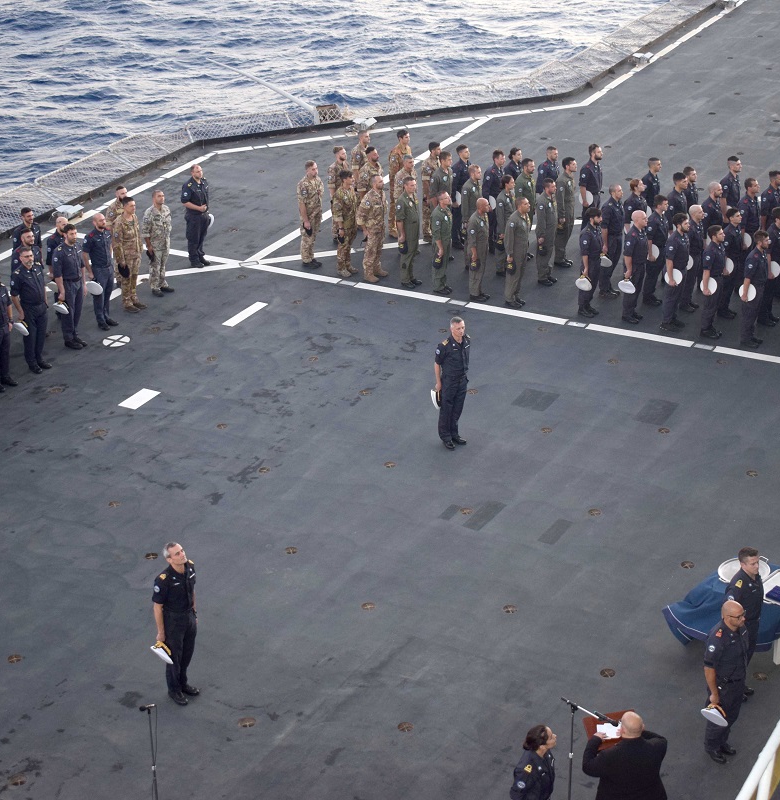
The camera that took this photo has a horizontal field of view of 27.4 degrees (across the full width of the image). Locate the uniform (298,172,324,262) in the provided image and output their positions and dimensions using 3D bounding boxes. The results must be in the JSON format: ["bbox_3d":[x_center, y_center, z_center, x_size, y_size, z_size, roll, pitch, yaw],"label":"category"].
[{"bbox_3d":[-1.348,-3.035,26.965,0.340,1.565,0.530,13,29,25],"label":"uniform"}]

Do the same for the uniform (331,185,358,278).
[{"bbox_3d":[-0.721,-2.806,26.480,0.340,1.557,0.530,13,29,25],"label":"uniform"}]

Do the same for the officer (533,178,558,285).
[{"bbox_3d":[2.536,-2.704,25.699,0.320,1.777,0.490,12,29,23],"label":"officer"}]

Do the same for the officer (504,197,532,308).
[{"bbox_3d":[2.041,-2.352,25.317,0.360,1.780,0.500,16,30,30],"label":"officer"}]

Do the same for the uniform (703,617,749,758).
[{"bbox_3d":[3.165,2.683,15.044,0.330,1.500,0.510,18,32,33],"label":"uniform"}]

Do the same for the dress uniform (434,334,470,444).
[{"bbox_3d":[0.820,-0.125,21.056,0.520,1.570,0.340,-17,30,-30],"label":"dress uniform"}]

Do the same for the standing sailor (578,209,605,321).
[{"bbox_3d":[3.113,-2.147,24.750,0.330,1.754,0.510,14,30,27],"label":"standing sailor"}]

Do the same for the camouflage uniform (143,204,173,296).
[{"bbox_3d":[-3.738,-2.463,25.761,0.330,1.507,0.510,17,31,31],"label":"camouflage uniform"}]

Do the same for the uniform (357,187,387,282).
[{"bbox_3d":[-0.287,-2.732,26.114,0.330,1.574,0.510,15,30,28],"label":"uniform"}]

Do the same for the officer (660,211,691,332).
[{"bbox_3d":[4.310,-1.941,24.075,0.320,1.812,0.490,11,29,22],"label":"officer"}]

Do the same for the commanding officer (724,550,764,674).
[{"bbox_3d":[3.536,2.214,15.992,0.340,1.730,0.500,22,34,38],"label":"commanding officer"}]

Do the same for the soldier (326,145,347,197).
[{"bbox_3d":[-0.901,-3.559,27.741,0.330,1.741,0.510,14,30,27],"label":"soldier"}]

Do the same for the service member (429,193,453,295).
[{"bbox_3d":[0.827,-2.547,25.842,0.350,1.710,0.490,16,30,30],"label":"service member"}]

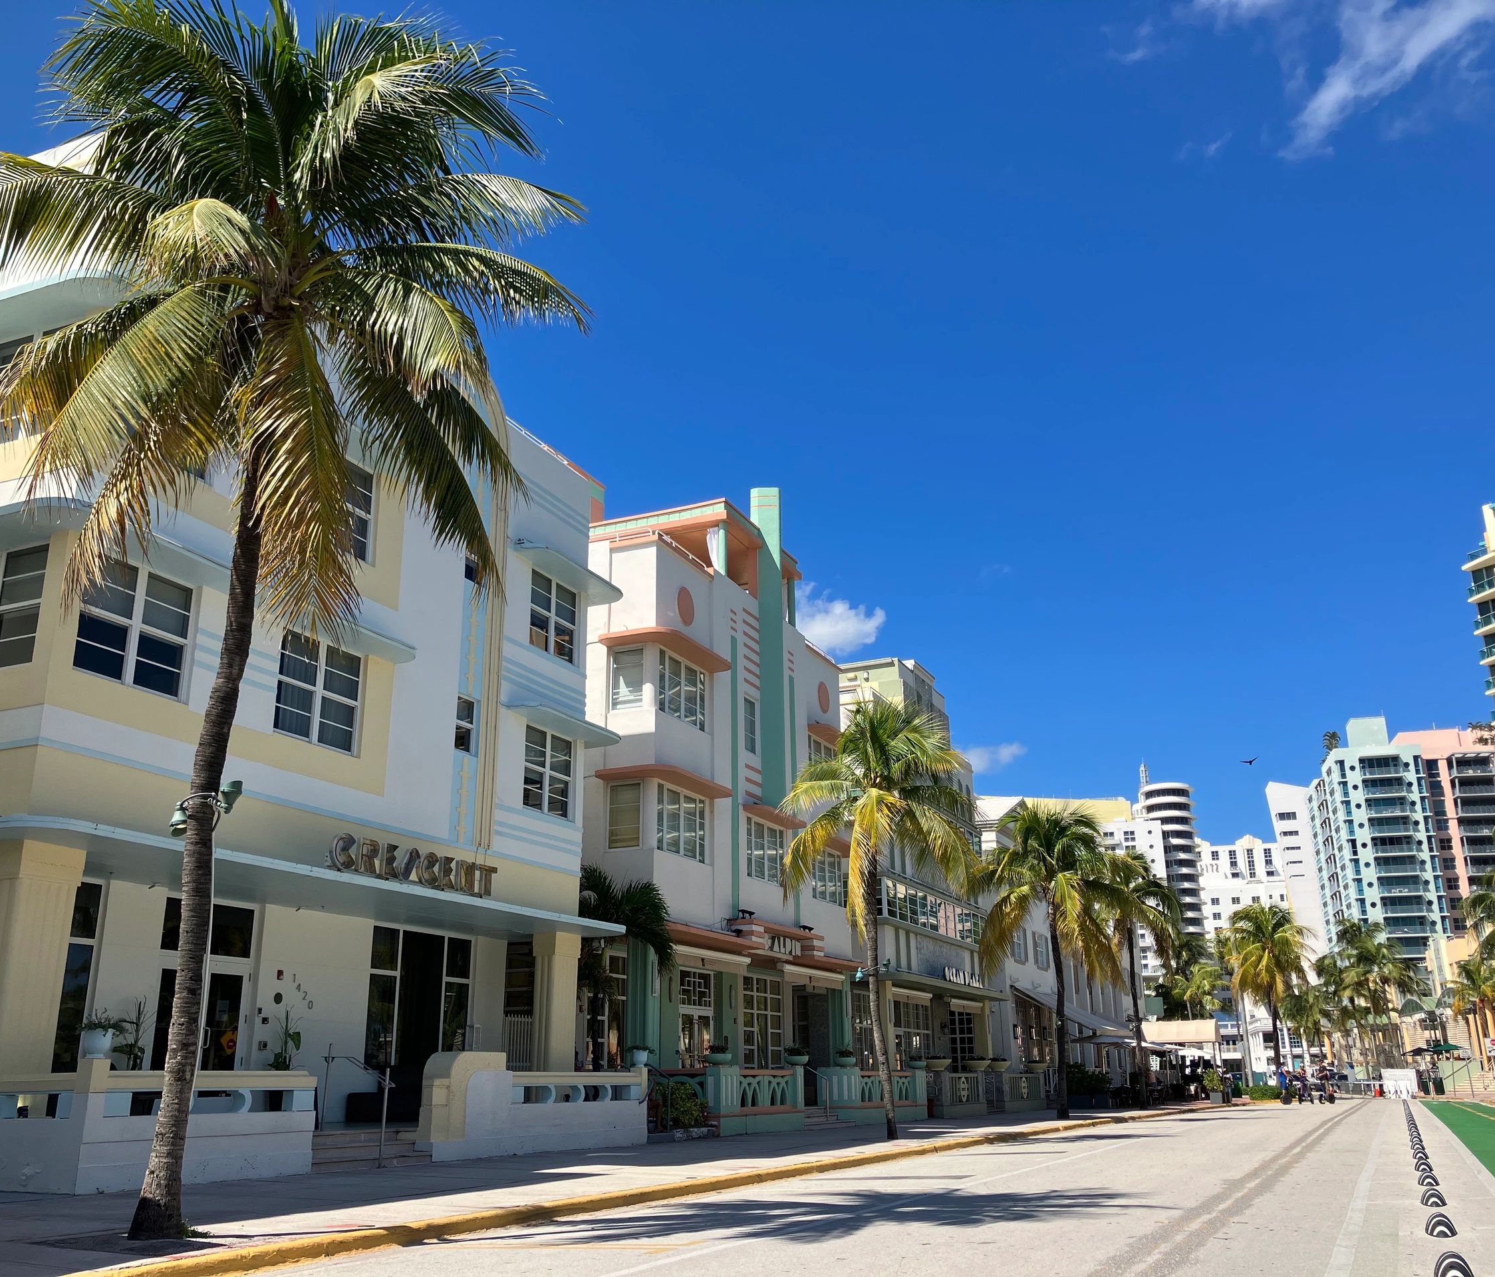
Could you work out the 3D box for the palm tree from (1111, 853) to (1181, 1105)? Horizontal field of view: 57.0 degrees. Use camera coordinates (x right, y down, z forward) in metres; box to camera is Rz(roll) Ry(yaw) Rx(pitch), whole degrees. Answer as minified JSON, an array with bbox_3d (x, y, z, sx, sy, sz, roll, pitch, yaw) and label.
[{"bbox_3d":[13.607,11.851,48.223,3.691,8.765,3.691,-9,-20,23],"label":"palm tree"}]

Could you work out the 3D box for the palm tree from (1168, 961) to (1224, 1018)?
[{"bbox_3d":[29.100,25.034,88.666,3.906,8.342,3.906,-9,-20,23],"label":"palm tree"}]

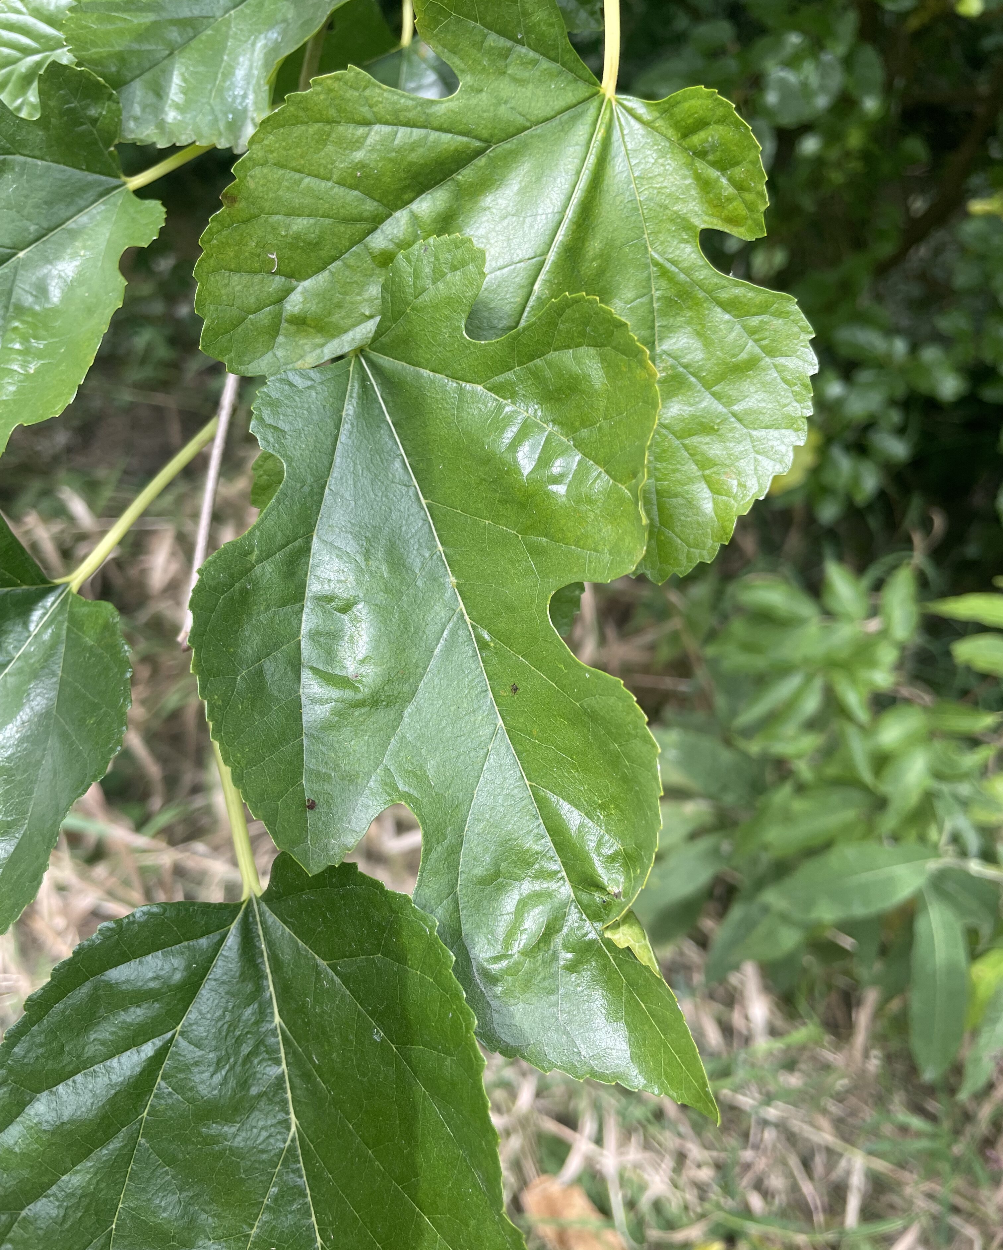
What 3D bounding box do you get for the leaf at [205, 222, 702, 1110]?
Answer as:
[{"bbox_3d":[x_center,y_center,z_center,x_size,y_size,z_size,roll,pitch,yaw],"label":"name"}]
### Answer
[{"bbox_3d":[-0.006,0.004,0.194,0.109,0.036,0.184,-23,71,6],"label":"leaf"}]

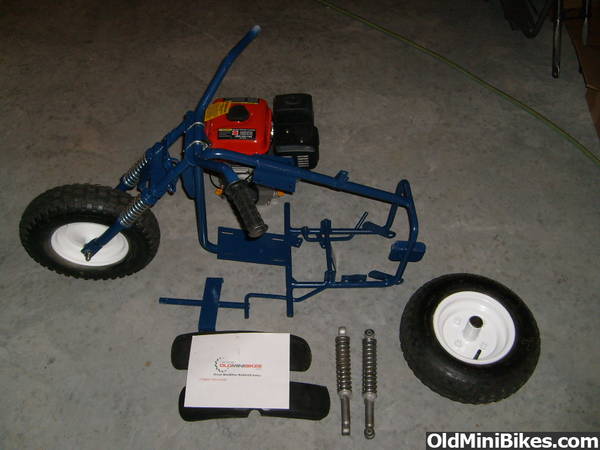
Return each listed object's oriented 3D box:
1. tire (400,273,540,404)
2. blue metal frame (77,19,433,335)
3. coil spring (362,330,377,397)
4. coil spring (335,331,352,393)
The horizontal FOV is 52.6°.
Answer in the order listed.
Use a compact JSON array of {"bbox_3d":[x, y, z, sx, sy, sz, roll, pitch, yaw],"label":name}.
[{"bbox_3d":[0.472,0.307,1.688,0.376,0.118,0.376,-1,54,1],"label":"tire"},{"bbox_3d":[-0.121,-0.064,1.648,1.000,0.650,0.690,-1,54,1],"label":"blue metal frame"},{"bbox_3d":[0.194,0.385,1.683,0.041,0.041,0.174,2,54,4],"label":"coil spring"},{"bbox_3d":[0.121,0.381,1.688,0.041,0.041,0.176,-1,54,1],"label":"coil spring"}]

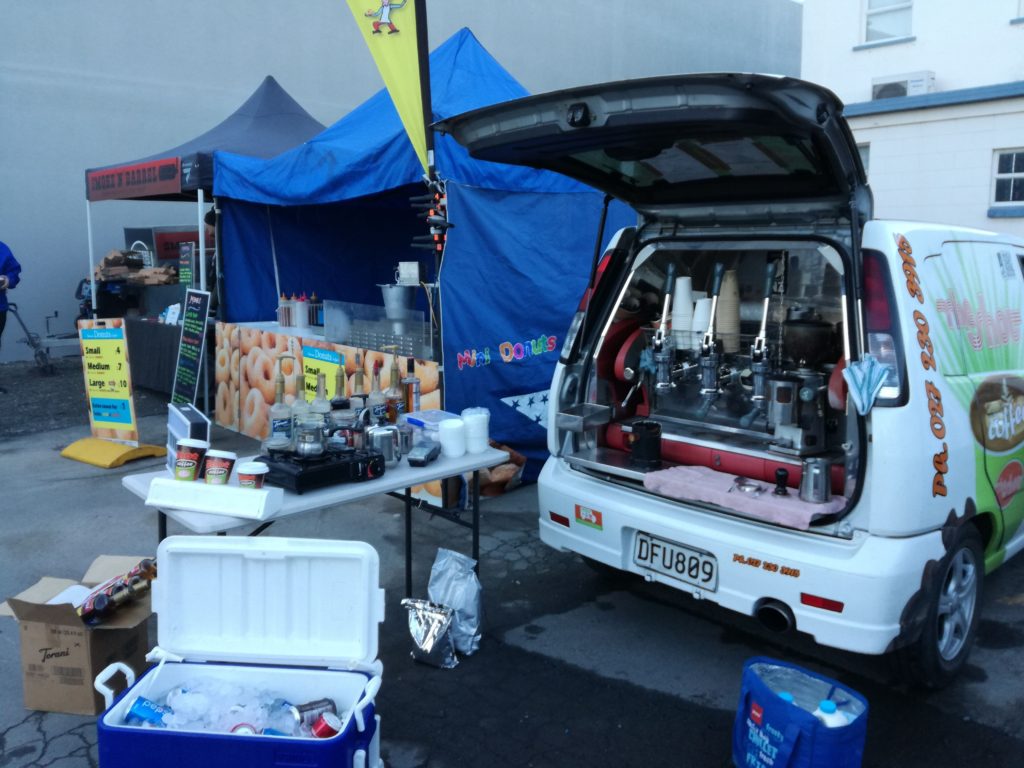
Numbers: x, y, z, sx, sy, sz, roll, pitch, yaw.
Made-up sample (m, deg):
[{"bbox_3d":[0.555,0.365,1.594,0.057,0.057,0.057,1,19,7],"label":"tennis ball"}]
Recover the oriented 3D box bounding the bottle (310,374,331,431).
[{"bbox_3d":[-0.751,0.103,3.167,0.079,0.305,0.079,-8,13,-42],"label":"bottle"}]

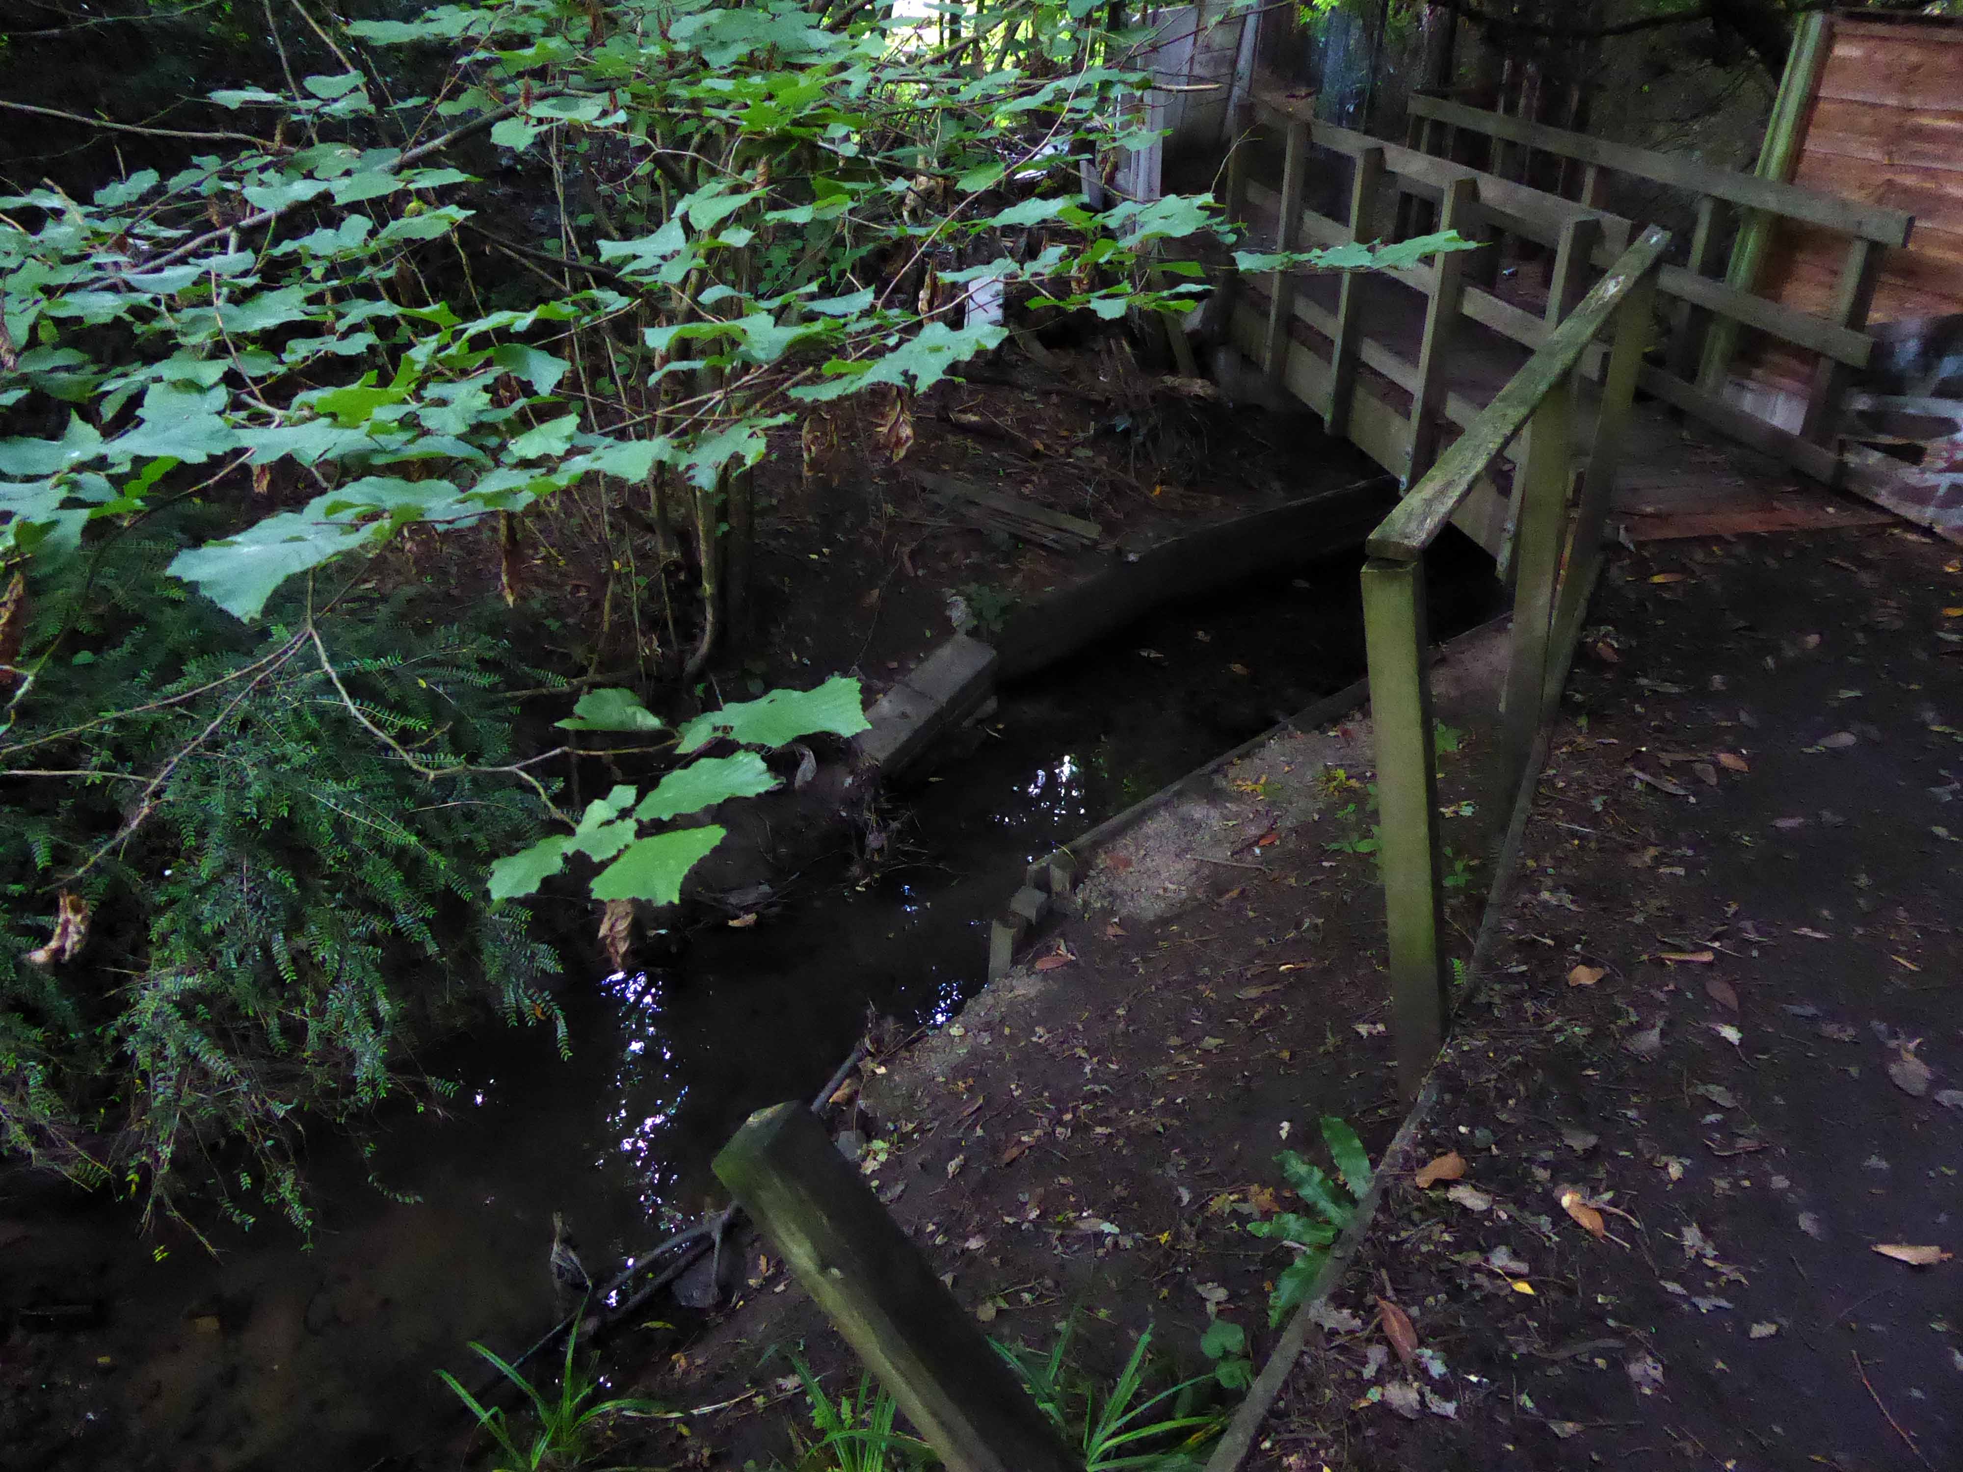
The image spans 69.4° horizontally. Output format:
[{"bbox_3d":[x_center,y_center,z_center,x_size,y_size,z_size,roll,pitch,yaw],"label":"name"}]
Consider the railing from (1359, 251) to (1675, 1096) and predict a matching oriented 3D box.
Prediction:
[{"bbox_3d":[1.442,-0.471,3.567,0.170,1.060,2.960,11,32,28],"label":"railing"}]

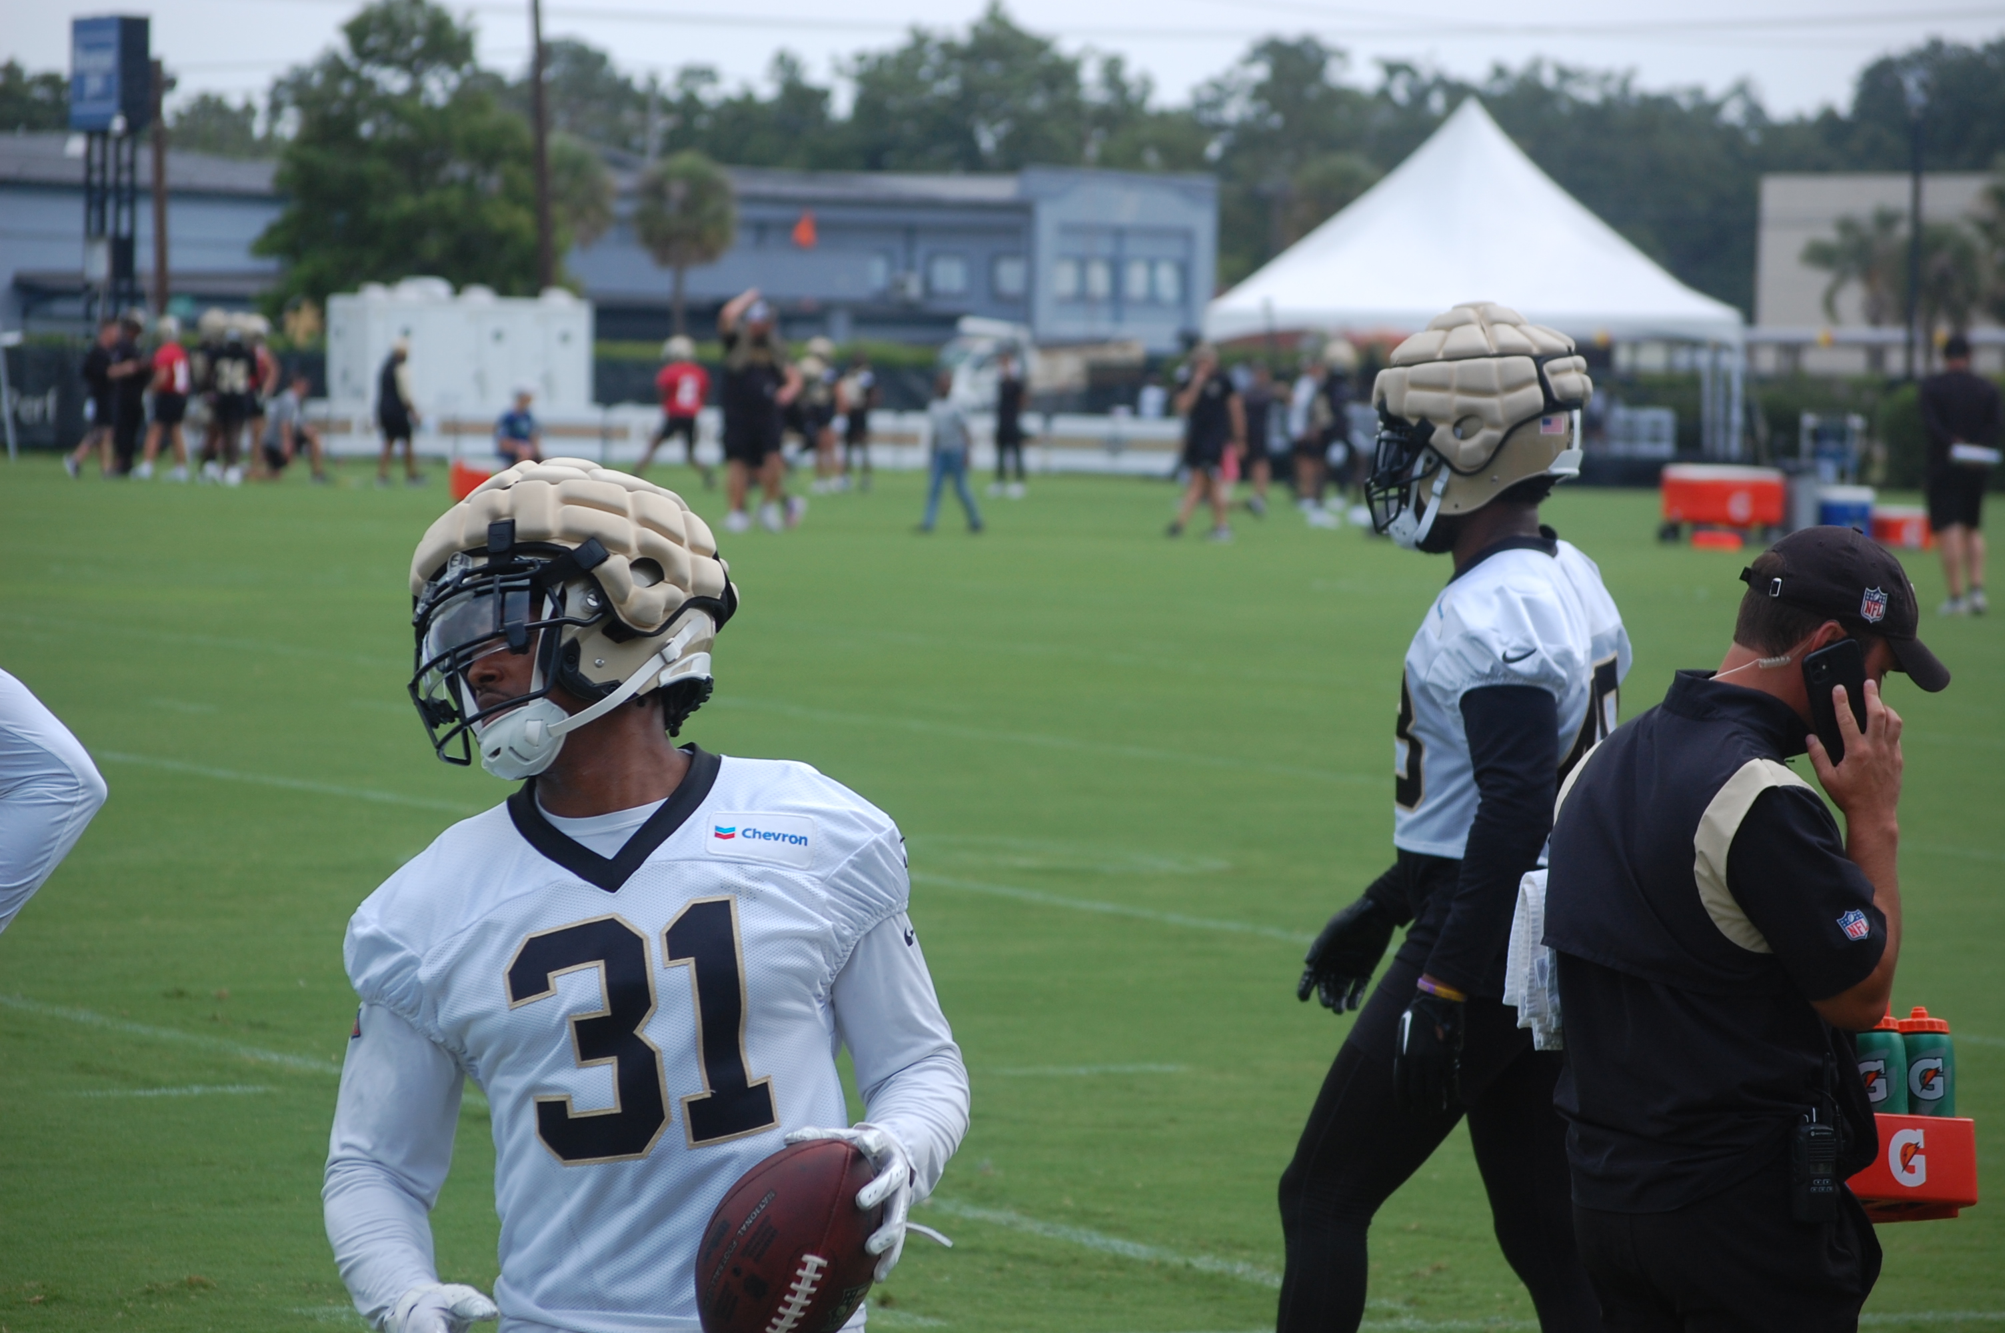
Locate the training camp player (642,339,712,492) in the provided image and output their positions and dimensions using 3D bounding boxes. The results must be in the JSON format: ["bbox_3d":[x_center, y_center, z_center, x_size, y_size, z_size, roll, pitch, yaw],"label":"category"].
[{"bbox_3d":[-3.813,-2.981,95.500,0.800,1.760,0.620,0,3,-20],"label":"training camp player"}]

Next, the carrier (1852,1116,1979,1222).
[{"bbox_3d":[1.254,0.699,11.400,0.210,0.160,0.280,1,-3,-1],"label":"carrier"}]

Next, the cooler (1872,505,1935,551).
[{"bbox_3d":[7.834,-1.206,71.200,0.500,0.360,0.350,0,3,-9],"label":"cooler"}]

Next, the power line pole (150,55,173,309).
[{"bbox_3d":[-25.149,-13.417,245.000,0.600,9.500,0.500,-2,3,-6],"label":"power line pole"}]

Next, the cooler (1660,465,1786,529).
[{"bbox_3d":[6.279,-1.466,71.200,1.060,0.540,0.500,2,3,-2],"label":"cooler"}]

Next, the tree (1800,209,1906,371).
[{"bbox_3d":[23.549,-9.866,225.000,2.900,5.500,2.900,1,3,0],"label":"tree"}]

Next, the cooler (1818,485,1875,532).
[{"bbox_3d":[7.257,-1.265,70.300,0.470,0.500,0.450,1,3,0],"label":"cooler"}]

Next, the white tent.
[{"bbox_3d":[8.214,-6.821,142.500,9.150,6.100,9.150,1,3,2],"label":"white tent"}]

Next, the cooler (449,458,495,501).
[{"bbox_3d":[-5.171,-1.808,80.000,0.480,0.400,0.360,1,3,-6],"label":"cooler"}]

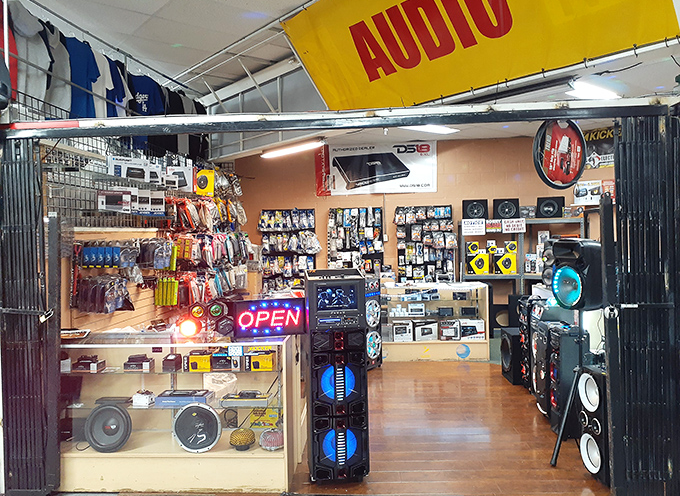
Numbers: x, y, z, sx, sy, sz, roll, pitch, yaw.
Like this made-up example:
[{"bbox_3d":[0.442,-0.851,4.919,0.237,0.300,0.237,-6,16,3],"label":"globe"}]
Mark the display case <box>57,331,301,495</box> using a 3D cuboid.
[{"bbox_3d":[-1.163,1.106,3.724,1.680,0.960,0.510,-1,1,4],"label":"display case"}]

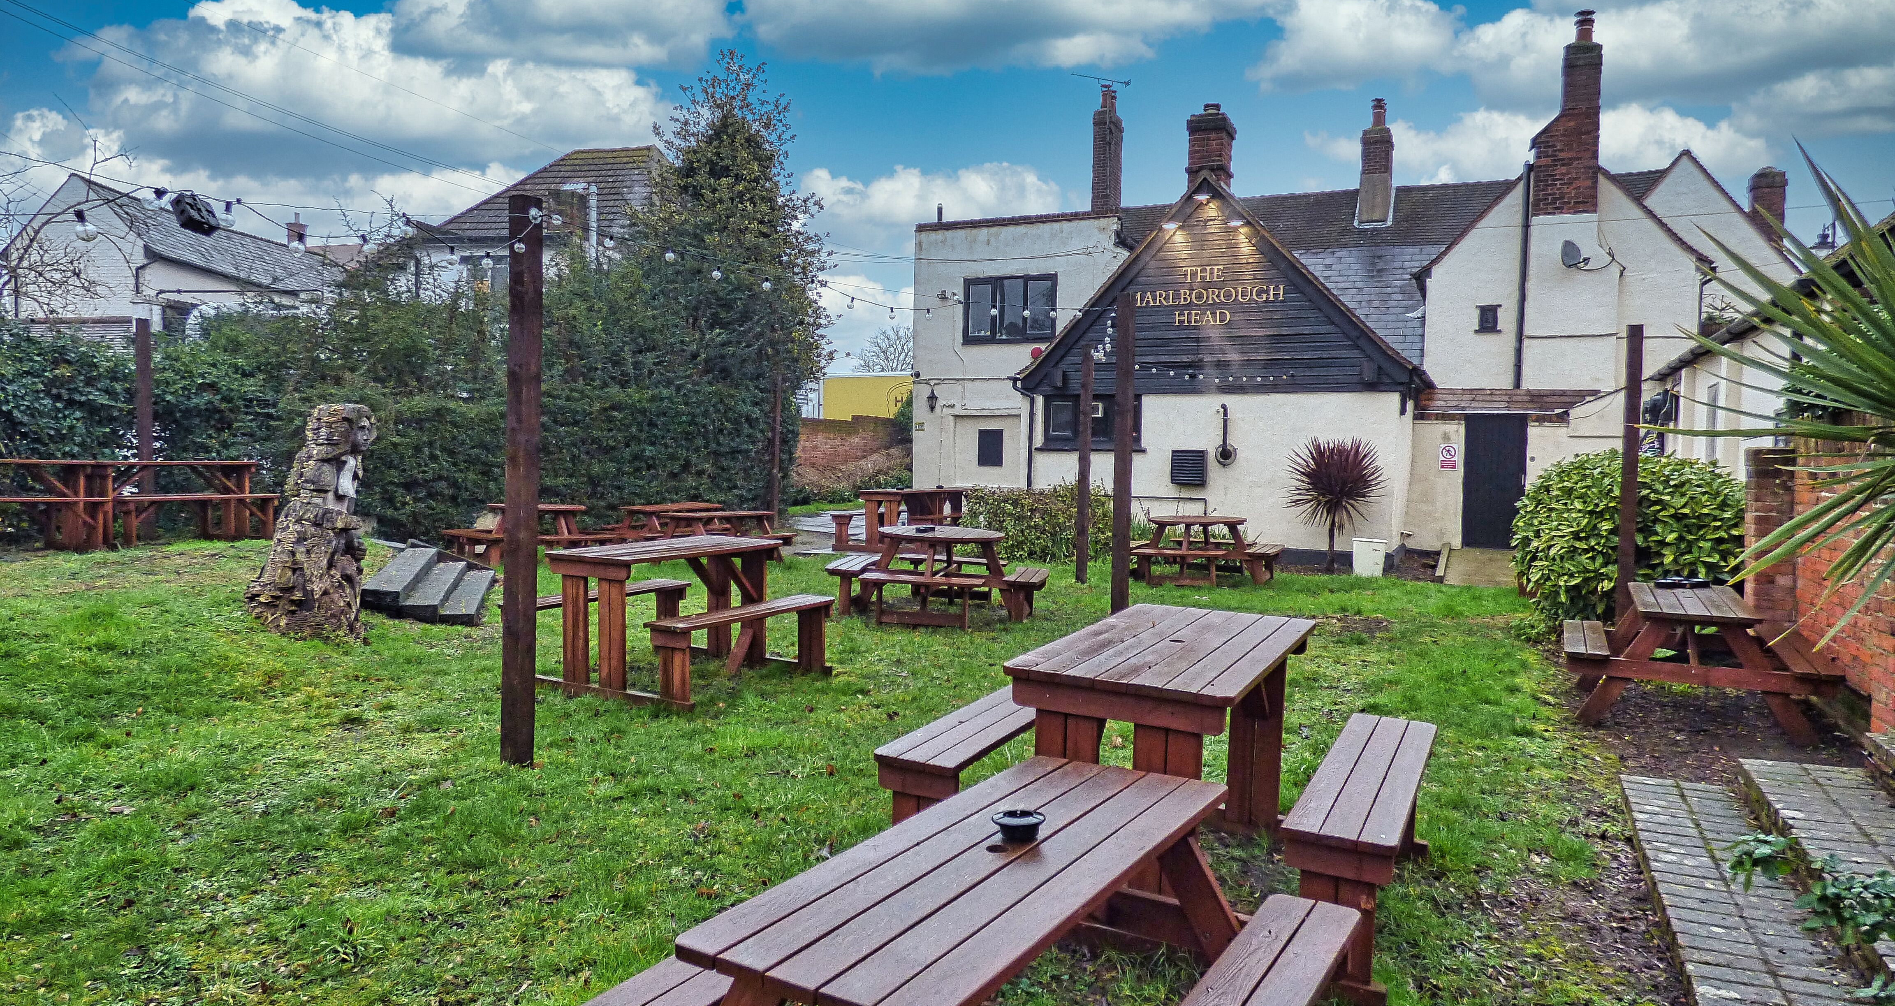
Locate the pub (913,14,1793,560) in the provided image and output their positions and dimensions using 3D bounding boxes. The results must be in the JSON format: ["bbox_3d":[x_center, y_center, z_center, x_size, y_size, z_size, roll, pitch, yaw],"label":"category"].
[{"bbox_3d":[7.479,-3.823,20.553,14.700,8.800,11.500,2,3,24],"label":"pub"}]

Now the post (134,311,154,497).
[{"bbox_3d":[-9.199,-0.907,12.565,0.150,2.450,0.150,0,3,-17],"label":"post"}]

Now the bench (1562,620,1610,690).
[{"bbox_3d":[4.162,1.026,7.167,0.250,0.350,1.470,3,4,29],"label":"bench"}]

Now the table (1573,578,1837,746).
[{"bbox_3d":[4.651,0.953,6.887,1.330,0.705,1.470,3,4,29],"label":"table"}]

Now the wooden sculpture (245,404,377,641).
[{"bbox_3d":[-4.960,0.121,8.548,0.880,1.750,0.720,1,3,11],"label":"wooden sculpture"}]

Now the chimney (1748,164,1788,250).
[{"bbox_3d":[14.983,-5.368,20.000,0.660,1.500,0.680,2,3,24],"label":"chimney"}]

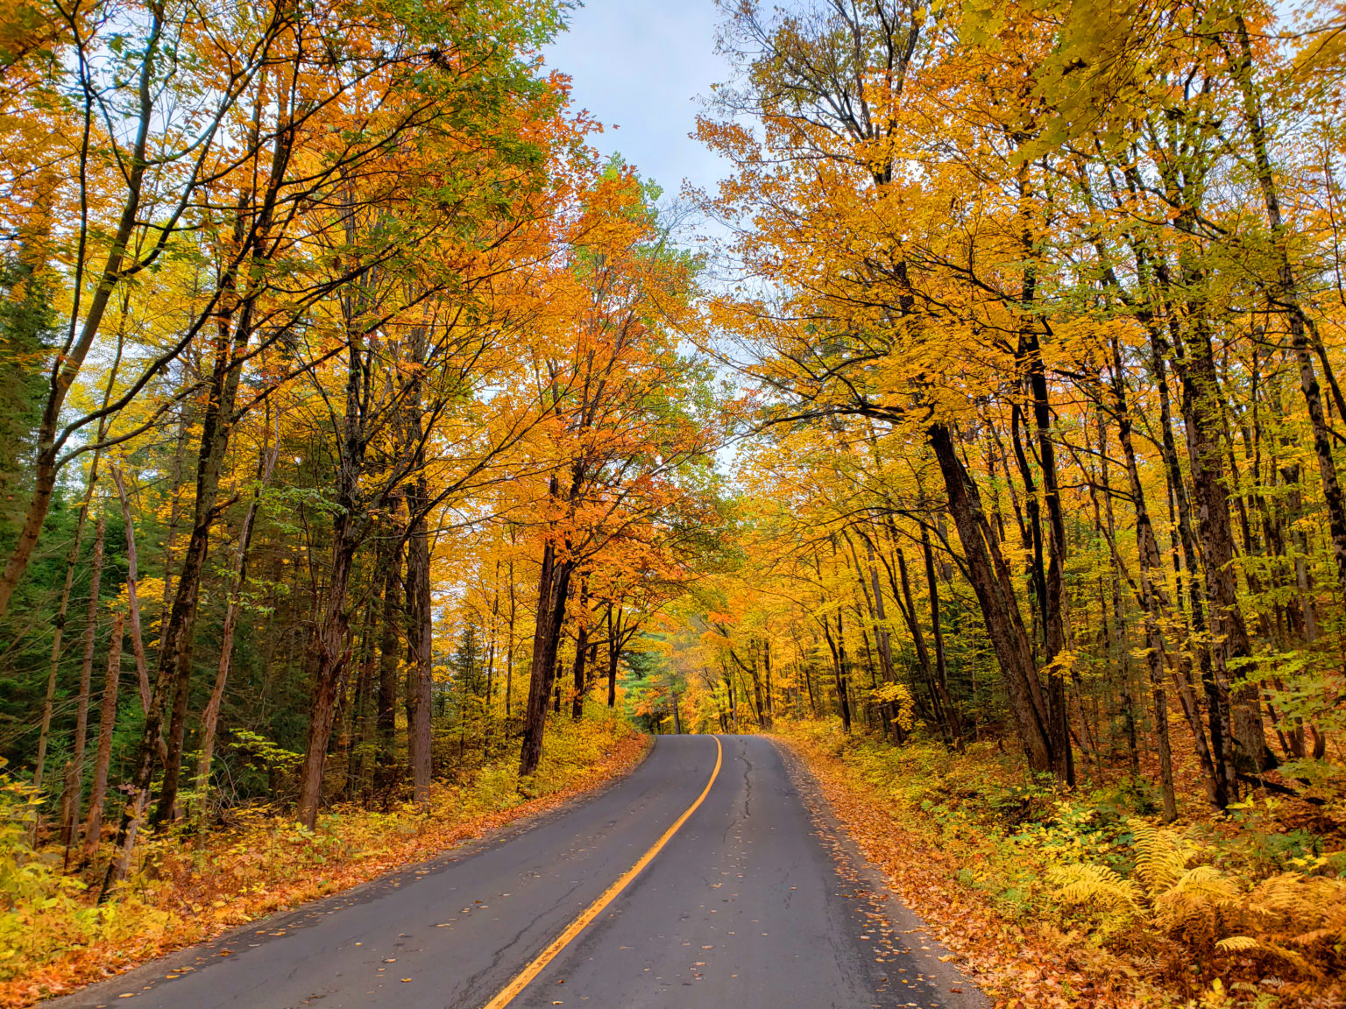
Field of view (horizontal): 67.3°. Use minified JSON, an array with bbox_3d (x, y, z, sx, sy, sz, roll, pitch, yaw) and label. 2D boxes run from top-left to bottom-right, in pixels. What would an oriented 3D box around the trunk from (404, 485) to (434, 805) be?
[{"bbox_3d":[-5.347,2.906,21.373,0.534,6.833,0.400,0,-13,-14],"label":"trunk"}]

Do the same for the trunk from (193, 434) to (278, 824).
[{"bbox_3d":[-7.139,2.027,16.677,0.226,6.639,0.208,10,-13,-22],"label":"trunk"}]

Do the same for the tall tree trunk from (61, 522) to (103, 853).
[{"bbox_3d":[-8.195,2.447,14.156,0.162,4.719,0.162,4,-14,-29],"label":"tall tree trunk"}]

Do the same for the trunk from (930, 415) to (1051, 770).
[{"bbox_3d":[7.932,2.215,25.619,0.640,9.257,0.586,-16,-13,15],"label":"trunk"}]

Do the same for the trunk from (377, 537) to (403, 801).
[{"bbox_3d":[-6.790,3.852,24.237,0.429,6.006,0.429,3,-13,-15],"label":"trunk"}]

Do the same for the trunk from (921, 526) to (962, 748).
[{"bbox_3d":[9.510,4.640,35.837,0.335,7.934,0.335,-9,-13,14],"label":"trunk"}]

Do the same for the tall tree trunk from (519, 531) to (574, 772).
[{"bbox_3d":[-3.260,3.827,25.778,0.804,6.488,0.509,7,-12,-6],"label":"tall tree trunk"}]

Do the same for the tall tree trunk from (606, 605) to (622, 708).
[{"bbox_3d":[-2.606,6.638,43.589,0.453,4.626,0.317,1,-12,-3],"label":"tall tree trunk"}]

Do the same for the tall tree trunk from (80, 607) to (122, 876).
[{"bbox_3d":[-7.202,2.949,12.783,0.186,3.146,0.186,7,-14,-28],"label":"tall tree trunk"}]

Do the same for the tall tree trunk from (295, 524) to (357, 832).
[{"bbox_3d":[-5.754,2.856,16.817,0.455,5.060,0.367,7,-13,-18],"label":"tall tree trunk"}]

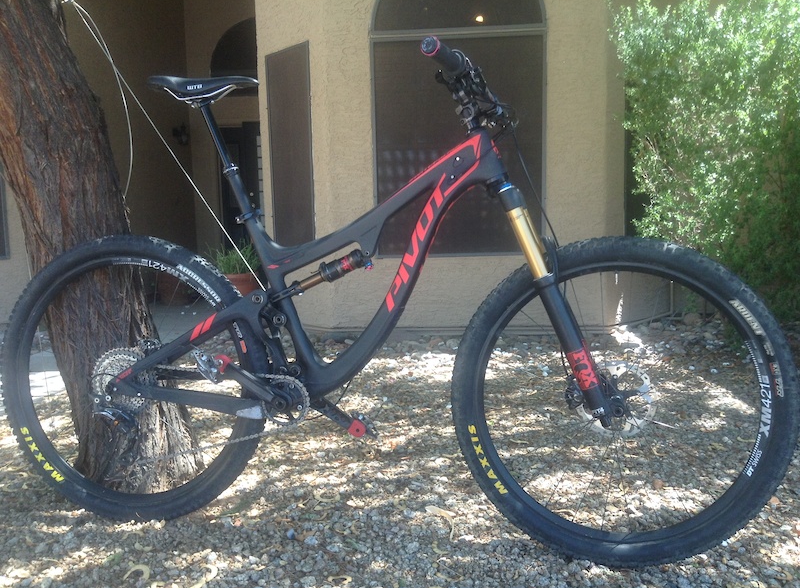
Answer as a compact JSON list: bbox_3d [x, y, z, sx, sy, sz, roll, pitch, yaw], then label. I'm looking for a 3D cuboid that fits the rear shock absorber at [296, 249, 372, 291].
[{"bbox_3d":[-0.157,-0.051,1.810,0.199,0.062,0.055,-27,-1,12],"label":"rear shock absorber"}]

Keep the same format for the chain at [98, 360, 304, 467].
[{"bbox_3d":[-0.480,0.302,1.855,0.548,0.266,0.040,1,5,11],"label":"chain"}]

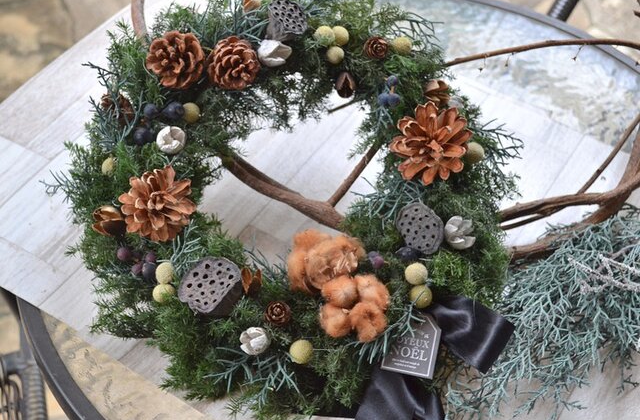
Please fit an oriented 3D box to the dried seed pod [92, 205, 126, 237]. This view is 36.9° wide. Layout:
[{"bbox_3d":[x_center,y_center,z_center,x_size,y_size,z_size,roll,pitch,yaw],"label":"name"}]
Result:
[{"bbox_3d":[-0.156,0.009,0.714,0.027,0.022,0.024,1,52,-1],"label":"dried seed pod"}]

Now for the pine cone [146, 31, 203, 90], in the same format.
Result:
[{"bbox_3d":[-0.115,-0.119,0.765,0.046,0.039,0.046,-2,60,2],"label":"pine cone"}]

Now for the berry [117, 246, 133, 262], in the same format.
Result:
[{"bbox_3d":[-0.149,0.033,0.733,0.012,0.012,0.012,0,48,-11],"label":"berry"}]

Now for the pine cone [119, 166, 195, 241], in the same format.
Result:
[{"bbox_3d":[-0.126,-0.005,0.744,0.060,0.044,0.060,0,82,-10],"label":"pine cone"}]

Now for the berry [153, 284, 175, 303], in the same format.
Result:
[{"bbox_3d":[-0.109,0.058,0.670,0.015,0.015,0.015,3,47,-3],"label":"berry"}]

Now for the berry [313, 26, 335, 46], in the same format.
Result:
[{"bbox_3d":[0.003,-0.143,0.785,0.018,0.017,0.018,3,47,-3],"label":"berry"}]

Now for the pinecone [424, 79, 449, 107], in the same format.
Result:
[{"bbox_3d":[0.097,-0.096,0.791,0.022,0.023,0.022,1,52,-1],"label":"pinecone"}]

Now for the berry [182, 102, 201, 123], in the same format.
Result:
[{"bbox_3d":[-0.092,-0.069,0.684,0.014,0.014,0.014,2,49,-2],"label":"berry"}]

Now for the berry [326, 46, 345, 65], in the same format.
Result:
[{"bbox_3d":[0.013,-0.126,0.780,0.015,0.015,0.015,3,47,-3],"label":"berry"}]

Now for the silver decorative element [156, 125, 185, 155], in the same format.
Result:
[{"bbox_3d":[-0.115,-0.055,0.746,0.022,0.022,0.022,1,52,-1],"label":"silver decorative element"}]

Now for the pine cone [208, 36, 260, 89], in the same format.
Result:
[{"bbox_3d":[-0.063,-0.108,0.702,0.038,0.038,0.036,0,19,-22],"label":"pine cone"}]

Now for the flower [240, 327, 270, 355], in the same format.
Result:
[{"bbox_3d":[-0.044,0.089,0.648,0.019,0.019,0.019,-15,51,15],"label":"flower"}]

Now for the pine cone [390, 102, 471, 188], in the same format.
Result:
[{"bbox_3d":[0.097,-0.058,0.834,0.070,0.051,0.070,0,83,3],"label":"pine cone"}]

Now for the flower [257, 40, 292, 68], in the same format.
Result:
[{"bbox_3d":[-0.039,-0.133,0.816,0.030,0.023,0.024,1,52,-1],"label":"flower"}]

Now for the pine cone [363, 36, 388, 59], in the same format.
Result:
[{"bbox_3d":[0.047,-0.137,0.816,0.022,0.019,0.022,1,52,-1],"label":"pine cone"}]

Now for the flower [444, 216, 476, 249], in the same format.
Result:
[{"bbox_3d":[0.093,0.015,0.636,0.022,0.021,0.022,0,78,-31],"label":"flower"}]

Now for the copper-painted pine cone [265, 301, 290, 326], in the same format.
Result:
[{"bbox_3d":[-0.031,0.075,0.697,0.019,0.018,0.018,0,77,-4],"label":"copper-painted pine cone"}]

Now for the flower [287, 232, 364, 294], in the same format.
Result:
[{"bbox_3d":[0.004,0.037,0.671,0.055,0.042,0.048,1,52,-1],"label":"flower"}]

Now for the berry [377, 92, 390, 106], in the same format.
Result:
[{"bbox_3d":[0.050,-0.088,0.755,0.011,0.011,0.011,3,47,-3],"label":"berry"}]

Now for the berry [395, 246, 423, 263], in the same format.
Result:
[{"bbox_3d":[0.059,0.029,0.638,0.015,0.013,0.015,2,49,-2],"label":"berry"}]

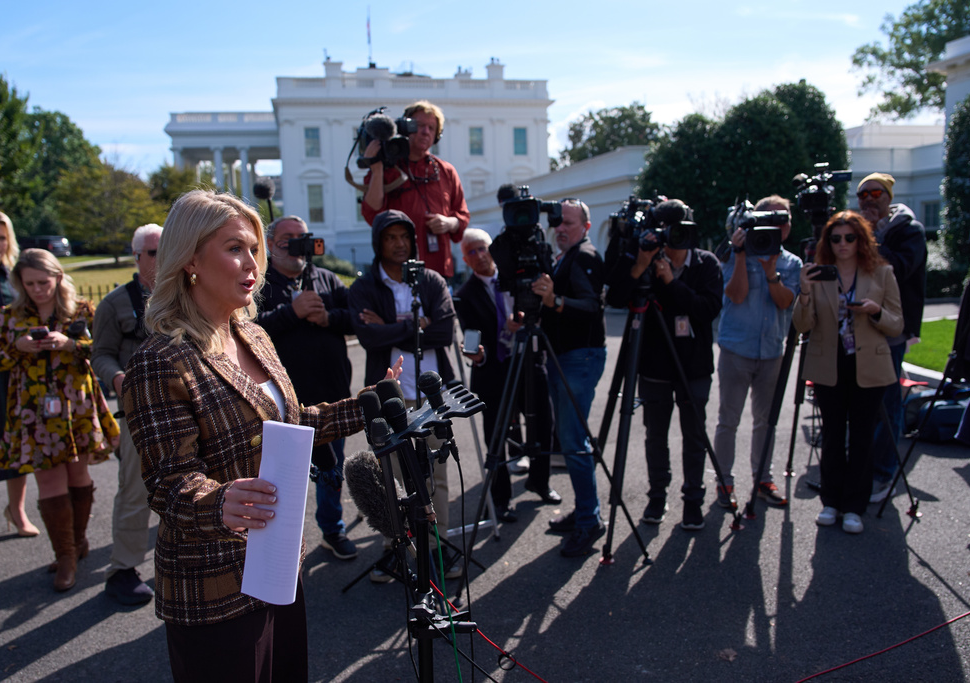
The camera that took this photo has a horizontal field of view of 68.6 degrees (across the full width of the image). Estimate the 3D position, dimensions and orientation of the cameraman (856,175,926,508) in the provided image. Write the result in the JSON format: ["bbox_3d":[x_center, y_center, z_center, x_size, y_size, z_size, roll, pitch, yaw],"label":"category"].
[{"bbox_3d":[2.330,0.019,4.138,0.550,1.870,0.420,5,10,43],"label":"cameraman"}]

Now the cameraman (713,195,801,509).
[{"bbox_3d":[1.567,0.085,4.082,0.540,1.800,0.460,0,7,12],"label":"cameraman"}]

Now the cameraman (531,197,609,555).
[{"bbox_3d":[0.434,0.185,3.642,0.480,1.790,0.520,-7,9,-36],"label":"cameraman"}]

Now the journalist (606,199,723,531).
[{"bbox_3d":[0.986,0.153,3.803,0.620,1.770,0.450,0,7,9],"label":"journalist"}]

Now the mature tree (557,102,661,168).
[{"bbox_3d":[11.536,-14.342,65.901,9.800,14.570,9.000,-2,7,0],"label":"mature tree"}]

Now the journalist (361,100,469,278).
[{"bbox_3d":[-0.345,-0.409,3.940,0.600,1.800,0.450,-2,7,-6],"label":"journalist"}]

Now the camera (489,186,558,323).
[{"bbox_3d":[0.190,-0.415,3.427,0.320,0.660,0.520,0,7,16],"label":"camera"}]

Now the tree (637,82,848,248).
[{"bbox_3d":[8.477,-4.974,23.412,6.300,6.666,5.500,-2,7,0],"label":"tree"}]

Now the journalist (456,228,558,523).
[{"bbox_3d":[0.124,0.180,4.104,0.620,1.680,0.480,-1,7,7],"label":"journalist"}]

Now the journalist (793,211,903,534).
[{"bbox_3d":[1.908,0.180,3.722,0.580,1.690,0.420,2,8,25],"label":"journalist"}]

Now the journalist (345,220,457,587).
[{"bbox_3d":[-0.383,0.249,3.344,0.550,1.760,0.420,-2,7,-6],"label":"journalist"}]

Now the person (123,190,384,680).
[{"bbox_3d":[-0.484,0.525,1.533,0.570,1.665,0.500,0,7,16],"label":"person"}]

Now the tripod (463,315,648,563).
[{"bbox_3d":[0.169,0.464,3.664,1.030,1.240,0.920,-4,7,-21],"label":"tripod"}]

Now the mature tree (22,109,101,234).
[{"bbox_3d":[-54.985,-20.501,90.000,13.000,18.000,13.000,-6,8,-30],"label":"mature tree"}]

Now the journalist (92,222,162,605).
[{"bbox_3d":[-1.494,0.315,3.236,0.420,1.740,0.560,4,9,38],"label":"journalist"}]

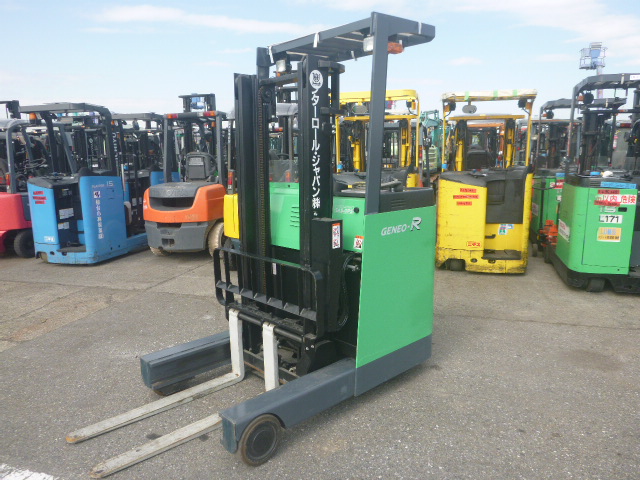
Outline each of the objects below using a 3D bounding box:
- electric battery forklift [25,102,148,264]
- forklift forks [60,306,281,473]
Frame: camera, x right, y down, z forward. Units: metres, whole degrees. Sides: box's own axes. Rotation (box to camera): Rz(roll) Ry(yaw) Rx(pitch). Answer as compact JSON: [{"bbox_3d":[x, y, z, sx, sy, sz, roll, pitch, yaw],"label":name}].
[{"bbox_3d":[-3.439,-0.887,7.375,1.130,2.270,2.000,2,10,14],"label":"electric battery forklift"},{"bbox_3d":[-0.785,0.796,2.605,1.080,0.520,0.480,-9,13,-44],"label":"forklift forks"}]

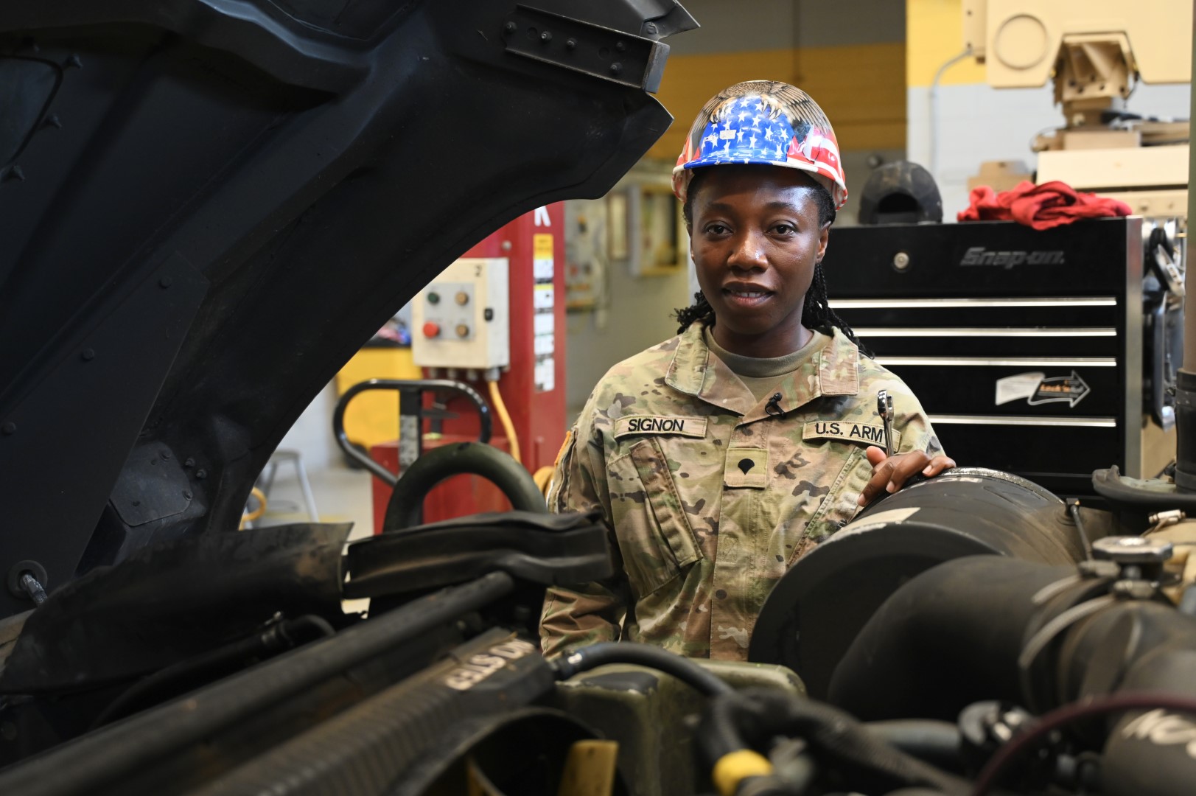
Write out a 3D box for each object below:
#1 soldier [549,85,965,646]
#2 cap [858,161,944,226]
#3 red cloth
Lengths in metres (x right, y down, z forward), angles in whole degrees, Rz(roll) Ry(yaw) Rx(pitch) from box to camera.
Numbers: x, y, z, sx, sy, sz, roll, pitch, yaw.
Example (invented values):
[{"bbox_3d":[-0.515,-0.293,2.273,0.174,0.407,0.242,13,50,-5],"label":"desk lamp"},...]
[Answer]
[{"bbox_3d":[0.185,0.455,1.940,0.520,1.680,0.400,0,2,5],"label":"soldier"},{"bbox_3d":[0.630,-0.416,3.240,0.178,0.137,0.265,1,2,16],"label":"cap"},{"bbox_3d":[0.885,-0.376,3.090,0.320,0.105,0.200,1,2,27],"label":"red cloth"}]

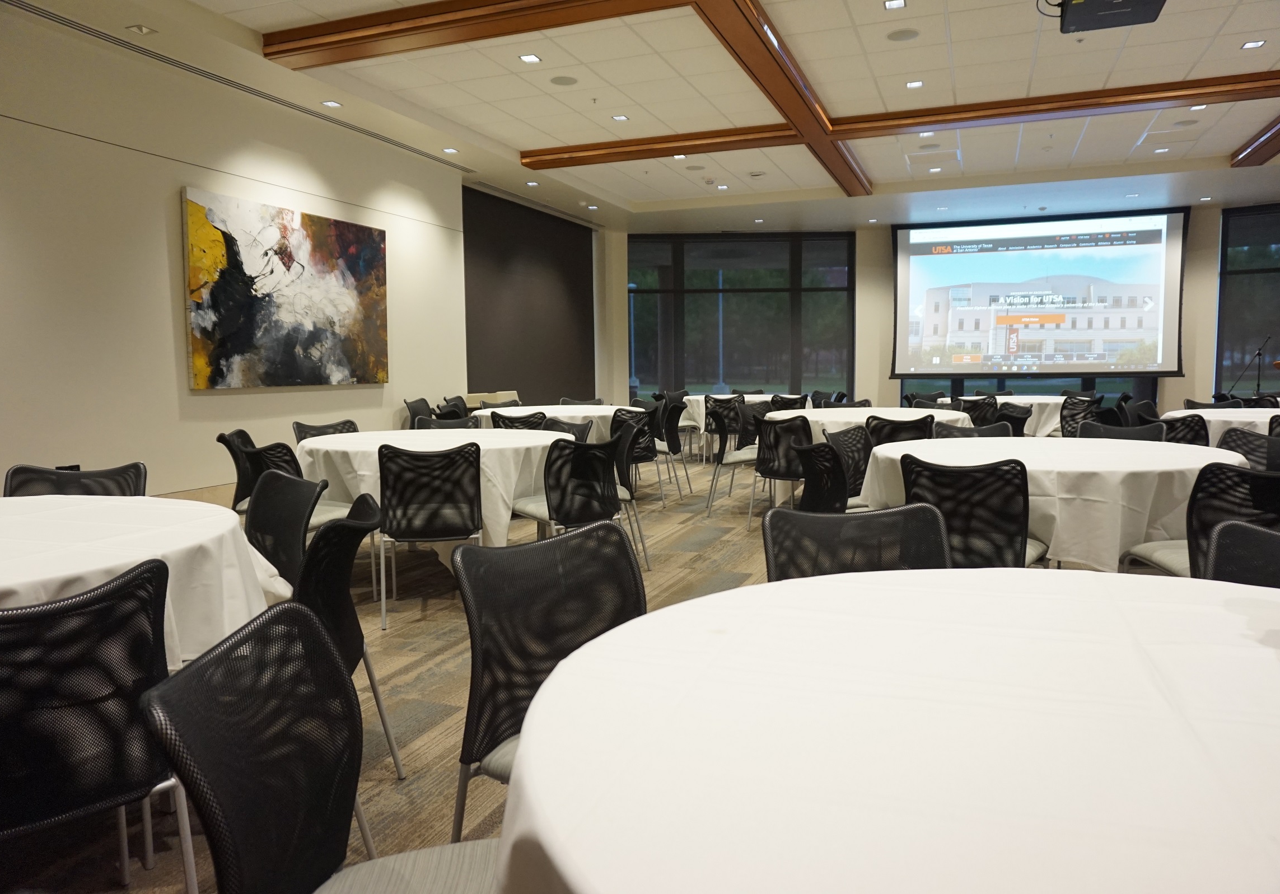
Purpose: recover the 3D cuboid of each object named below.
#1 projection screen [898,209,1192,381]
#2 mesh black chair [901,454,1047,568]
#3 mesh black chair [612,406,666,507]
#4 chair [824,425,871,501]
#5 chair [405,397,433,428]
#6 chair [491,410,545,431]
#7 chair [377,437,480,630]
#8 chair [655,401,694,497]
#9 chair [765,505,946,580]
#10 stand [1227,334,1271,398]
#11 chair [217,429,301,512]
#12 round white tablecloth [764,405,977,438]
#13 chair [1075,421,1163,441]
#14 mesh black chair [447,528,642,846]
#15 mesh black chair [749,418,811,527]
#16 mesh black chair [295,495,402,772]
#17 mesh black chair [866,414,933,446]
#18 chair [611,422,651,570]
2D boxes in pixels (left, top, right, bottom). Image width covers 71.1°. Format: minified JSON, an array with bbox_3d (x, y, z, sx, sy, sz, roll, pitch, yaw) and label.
[{"bbox_3d":[5.962,-2.271,13.622,4.130,2.440,0.100,1,6,21],"label":"projection screen"},{"bbox_3d":[1.324,0.424,3.513,0.470,0.820,0.550,3,7,37],"label":"mesh black chair"},{"bbox_3d":[-0.119,0.090,7.427,0.470,0.828,0.550,-4,6,-35],"label":"mesh black chair"},{"bbox_3d":[1.298,0.321,4.632,0.560,0.825,0.480,4,7,41],"label":"chair"},{"bbox_3d":[-2.164,-0.094,9.562,0.560,0.840,0.470,2,6,23],"label":"chair"},{"bbox_3d":[-0.868,0.113,7.103,0.480,0.825,0.560,1,6,13],"label":"chair"},{"bbox_3d":[-0.972,0.380,4.280,0.480,0.825,0.560,-1,5,-9],"label":"chair"},{"bbox_3d":[0.175,0.033,8.028,0.550,0.828,0.470,1,5,15],"label":"chair"},{"bbox_3d":[0.544,0.569,2.007,0.470,0.828,0.550,-2,5,-10],"label":"chair"},{"bbox_3d":[6.831,-0.528,10.014,0.580,1.410,0.550,1,6,21],"label":"stand"},{"bbox_3d":[-1.800,0.347,4.718,0.580,0.840,0.500,-3,6,-27],"label":"chair"},{"bbox_3d":[1.769,0.063,6.937,1.570,0.620,1.570,-1,5,0],"label":"round white tablecloth"},{"bbox_3d":[2.574,0.286,4.909,0.470,0.828,0.550,4,7,43],"label":"chair"},{"bbox_3d":[-0.074,0.598,1.767,0.550,0.828,0.470,4,7,44],"label":"mesh black chair"},{"bbox_3d":[1.053,0.180,6.179,0.470,0.820,0.550,3,6,32],"label":"mesh black chair"},{"bbox_3d":[-0.966,0.566,2.300,0.560,0.825,0.480,-1,5,-4],"label":"mesh black chair"},{"bbox_3d":[1.691,0.180,6.113,0.470,0.820,0.550,-1,5,-3],"label":"mesh black chair"},{"bbox_3d":[-0.219,0.285,5.268,0.550,0.828,0.470,-1,5,-9],"label":"chair"}]

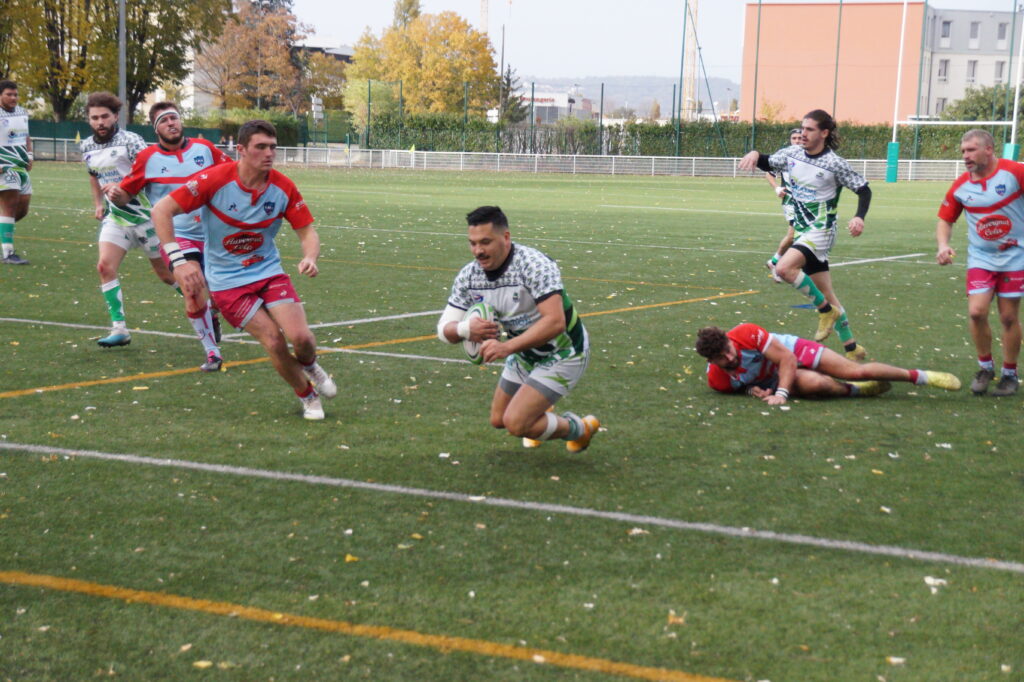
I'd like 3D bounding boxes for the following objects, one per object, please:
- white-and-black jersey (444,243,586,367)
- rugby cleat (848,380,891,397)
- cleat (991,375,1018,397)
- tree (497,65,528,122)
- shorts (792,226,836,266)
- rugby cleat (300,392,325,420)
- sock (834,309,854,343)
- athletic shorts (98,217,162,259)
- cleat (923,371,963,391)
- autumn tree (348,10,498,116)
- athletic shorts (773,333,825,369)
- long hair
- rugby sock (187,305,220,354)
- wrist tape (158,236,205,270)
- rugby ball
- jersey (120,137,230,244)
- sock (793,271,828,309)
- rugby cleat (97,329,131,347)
[{"bbox_3d":[0.031,-0.175,10.200,0.590,0.650,0.380,6,42,34],"label":"white-and-black jersey"},{"bbox_3d":[2.343,0.306,13.900,0.285,0.100,0.115,0,-29,-18],"label":"rugby cleat"},{"bbox_3d":[3.283,0.298,14.200,0.110,0.125,0.290,6,7,33],"label":"cleat"},{"bbox_3d":[-0.036,-16.826,155.000,3.000,7.000,3.000,2,5,0],"label":"tree"},{"bbox_3d":[2.135,-0.667,15.050,0.350,0.300,0.300,7,15,42],"label":"shorts"},{"bbox_3d":[-1.088,0.359,11.600,0.105,0.125,0.280,1,6,-12],"label":"rugby cleat"},{"bbox_3d":[2.365,-0.103,15.100,0.110,0.310,0.120,-1,22,37],"label":"sock"},{"bbox_3d":[-2.561,-0.710,14.350,0.410,0.330,0.300,5,12,24],"label":"athletic shorts"},{"bbox_3d":[2.809,0.258,13.900,0.285,0.115,0.105,14,40,35],"label":"cleat"},{"bbox_3d":[-5.129,-15.094,125.000,8.800,8.900,8.400,2,5,0],"label":"autumn tree"},{"bbox_3d":[1.850,0.138,13.720,0.320,0.370,0.260,6,10,-13],"label":"athletic shorts"},{"bbox_3d":[2.202,-1.494,15.100,0.220,0.290,0.190,-9,11,-39],"label":"long hair"},{"bbox_3d":[-1.968,-0.061,13.650,0.115,0.340,0.130,-9,17,31],"label":"rugby sock"},{"bbox_3d":[-1.807,-0.464,11.500,0.090,0.150,0.085,-25,-3,-18],"label":"wrist tape"},{"bbox_3d":[-0.148,-0.033,10.000,0.190,0.290,0.190,2,-2,0],"label":"rugby ball"},{"bbox_3d":[-2.157,-0.964,13.750,0.660,0.660,0.360,1,14,-8],"label":"jersey"},{"bbox_3d":[2.176,-0.380,15.600,0.125,0.255,0.115,-49,13,-23],"label":"sock"},{"bbox_3d":[-2.697,-0.024,14.450,0.100,0.120,0.280,8,8,44],"label":"rugby cleat"}]

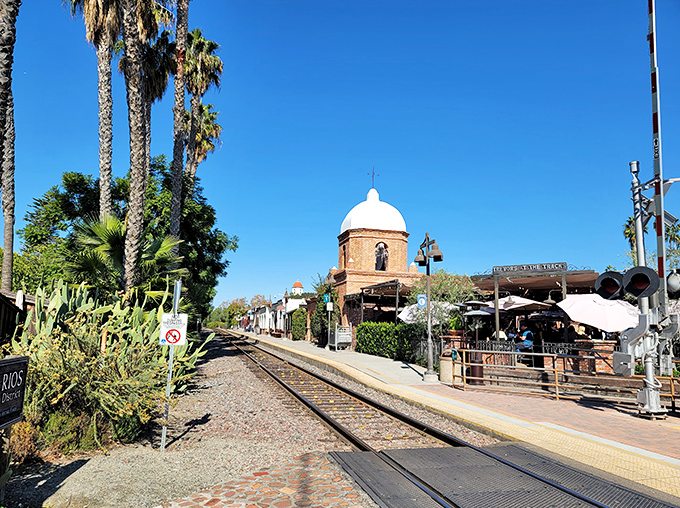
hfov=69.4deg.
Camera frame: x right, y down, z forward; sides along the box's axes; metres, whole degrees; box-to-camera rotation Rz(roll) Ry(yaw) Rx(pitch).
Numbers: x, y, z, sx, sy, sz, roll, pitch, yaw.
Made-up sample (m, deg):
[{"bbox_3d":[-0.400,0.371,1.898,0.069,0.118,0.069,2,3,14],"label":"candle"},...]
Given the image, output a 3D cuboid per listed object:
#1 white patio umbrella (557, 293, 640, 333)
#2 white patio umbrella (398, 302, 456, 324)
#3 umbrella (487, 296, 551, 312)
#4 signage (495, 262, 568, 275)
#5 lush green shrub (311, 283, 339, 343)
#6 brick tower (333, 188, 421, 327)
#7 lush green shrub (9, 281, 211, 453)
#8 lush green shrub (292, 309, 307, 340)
[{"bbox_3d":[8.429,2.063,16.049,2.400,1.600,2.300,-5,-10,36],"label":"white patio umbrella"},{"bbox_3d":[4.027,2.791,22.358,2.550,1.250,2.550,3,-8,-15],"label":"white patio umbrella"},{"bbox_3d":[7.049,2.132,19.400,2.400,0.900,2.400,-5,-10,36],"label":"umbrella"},{"bbox_3d":[5.692,0.429,15.011,2.140,0.250,0.080,-5,-10,36],"label":"signage"},{"bbox_3d":[-1.080,4.536,37.089,1.500,4.800,3.200,3,-8,-15],"label":"lush green shrub"},{"bbox_3d":[2.427,1.044,36.184,5.350,11.600,4.900,3,-8,-15],"label":"brick tower"},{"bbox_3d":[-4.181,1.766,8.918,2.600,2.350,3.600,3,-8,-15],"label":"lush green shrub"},{"bbox_3d":[-3.797,6.568,45.974,1.150,3.100,1.200,3,-8,-15],"label":"lush green shrub"}]

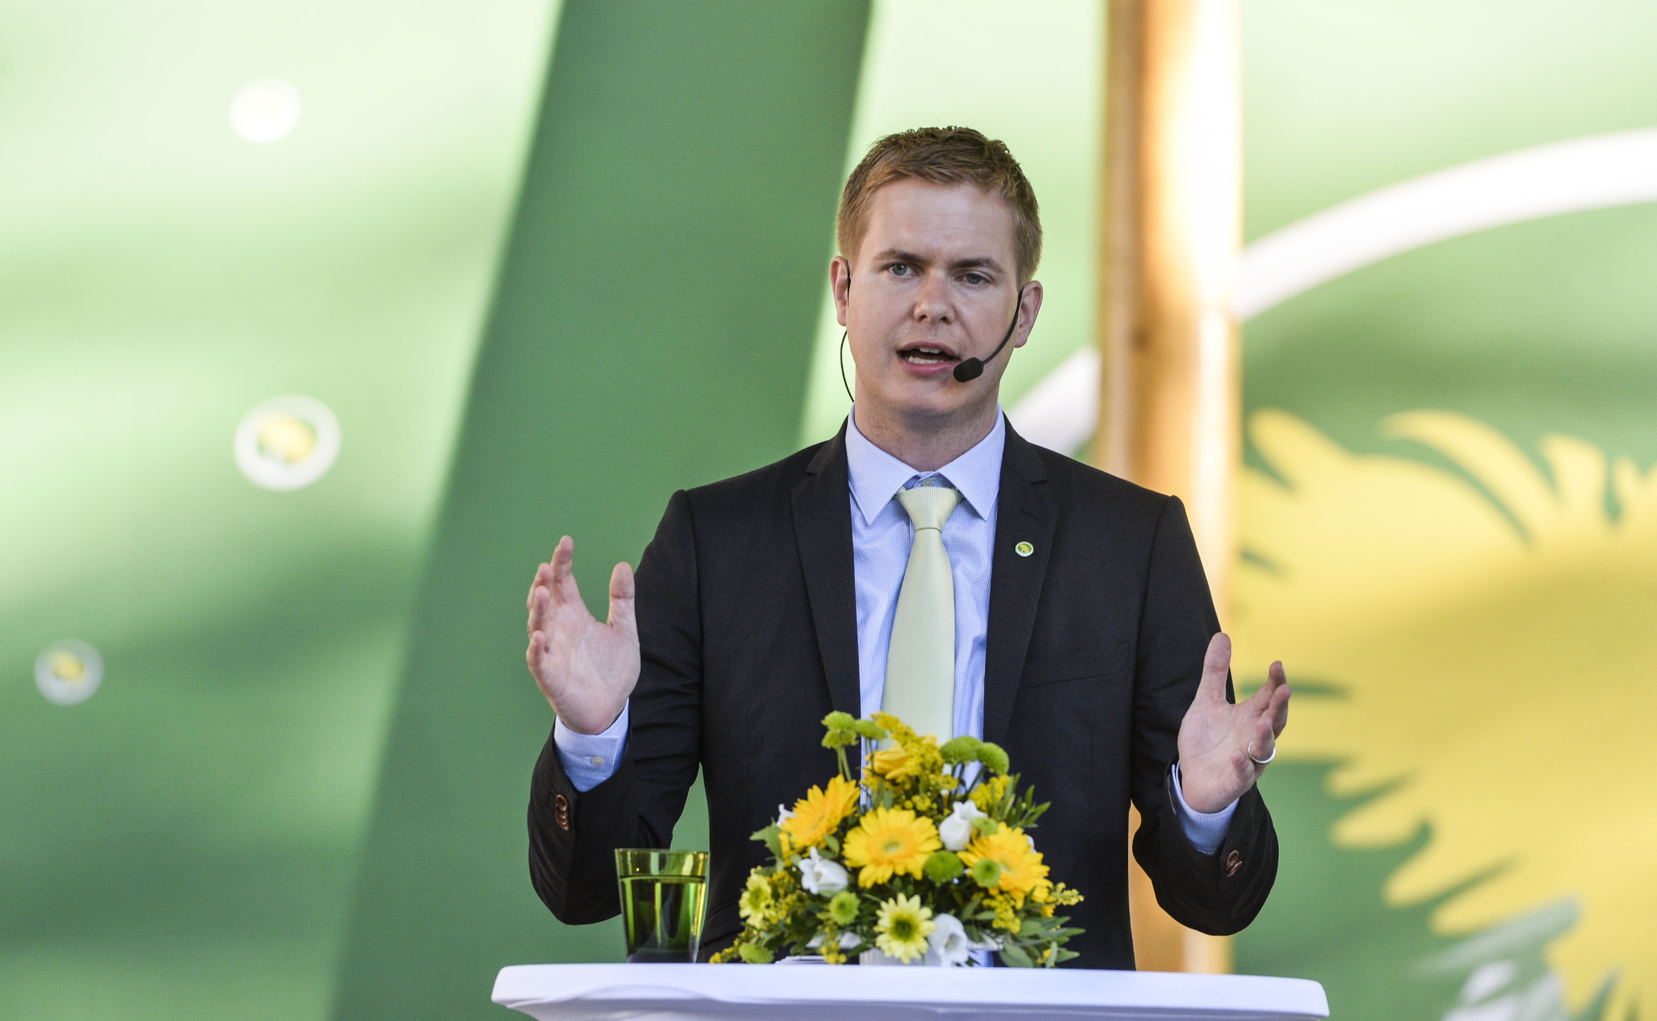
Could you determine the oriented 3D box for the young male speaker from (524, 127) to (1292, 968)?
[{"bbox_3d":[0.062,0.569,15.930,0.680,1.820,0.500,1,-2,3],"label":"young male speaker"}]

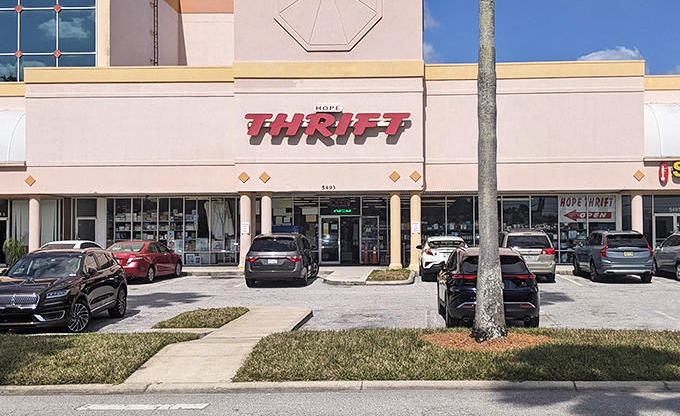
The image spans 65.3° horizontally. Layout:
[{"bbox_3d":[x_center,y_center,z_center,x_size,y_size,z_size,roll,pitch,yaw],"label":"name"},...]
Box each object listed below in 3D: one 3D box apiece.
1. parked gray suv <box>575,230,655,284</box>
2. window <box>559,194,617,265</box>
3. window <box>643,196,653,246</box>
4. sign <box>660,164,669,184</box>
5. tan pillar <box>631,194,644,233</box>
[{"bbox_3d":[10.128,1.741,20.057,1.940,1.776,4.950,0,-1,13],"label":"parked gray suv"},{"bbox_3d":[10.849,0.964,23.250,2.540,3.020,0.120,0,-1,0],"label":"window"},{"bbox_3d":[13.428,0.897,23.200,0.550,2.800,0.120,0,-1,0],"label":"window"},{"bbox_3d":[13.062,-1.381,21.350,0.370,0.820,0.160,0,-1,0],"label":"sign"},{"bbox_3d":[12.888,1.019,23.000,0.520,3.339,0.520,0,-1,0],"label":"tan pillar"}]

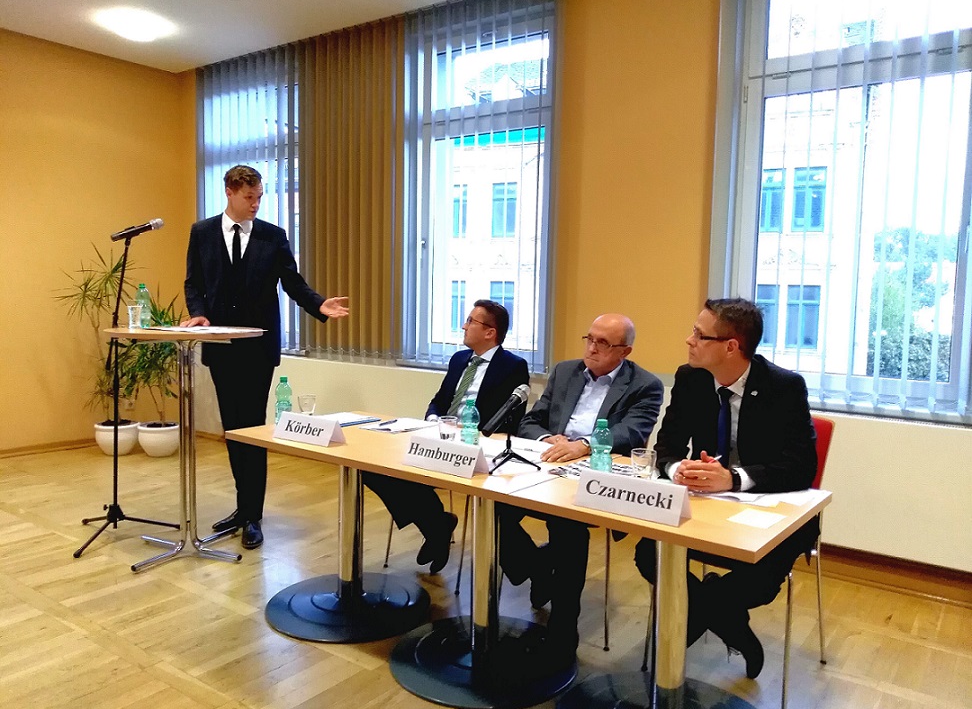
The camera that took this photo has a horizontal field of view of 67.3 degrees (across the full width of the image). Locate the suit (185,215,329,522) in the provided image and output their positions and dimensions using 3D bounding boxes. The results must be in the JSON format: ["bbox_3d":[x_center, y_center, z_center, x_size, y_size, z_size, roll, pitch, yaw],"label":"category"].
[{"bbox_3d":[-1.225,0.070,3.950,0.720,1.620,0.450,0,5,-10],"label":"suit"}]

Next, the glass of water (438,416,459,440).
[{"bbox_3d":[-0.141,0.297,2.815,0.069,0.096,0.069,5,7,37],"label":"glass of water"}]

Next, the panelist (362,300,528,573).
[{"bbox_3d":[-0.191,0.387,3.337,0.800,1.270,0.620,-3,6,-41],"label":"panelist"}]

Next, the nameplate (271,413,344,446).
[{"bbox_3d":[-0.672,0.284,2.757,0.297,0.092,0.085,4,5,32],"label":"nameplate"}]

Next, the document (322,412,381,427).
[{"bbox_3d":[-0.649,0.291,3.228,0.230,0.012,0.300,5,7,37],"label":"document"}]

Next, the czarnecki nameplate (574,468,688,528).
[{"bbox_3d":[0.390,0.372,1.928,0.297,0.090,0.100,5,6,38],"label":"czarnecki nameplate"}]

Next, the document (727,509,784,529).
[{"bbox_3d":[0.731,0.438,1.962,0.107,0.004,0.145,5,7,37],"label":"document"}]

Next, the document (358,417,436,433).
[{"bbox_3d":[-0.377,0.302,3.151,0.210,0.010,0.297,3,5,26],"label":"document"}]

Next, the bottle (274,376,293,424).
[{"bbox_3d":[-0.866,0.199,3.125,0.069,0.208,0.069,1,5,0],"label":"bottle"}]

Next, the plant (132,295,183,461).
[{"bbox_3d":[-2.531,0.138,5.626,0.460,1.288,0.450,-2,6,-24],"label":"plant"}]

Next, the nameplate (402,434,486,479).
[{"bbox_3d":[-0.136,0.336,2.429,0.295,0.092,0.095,5,7,35],"label":"nameplate"}]

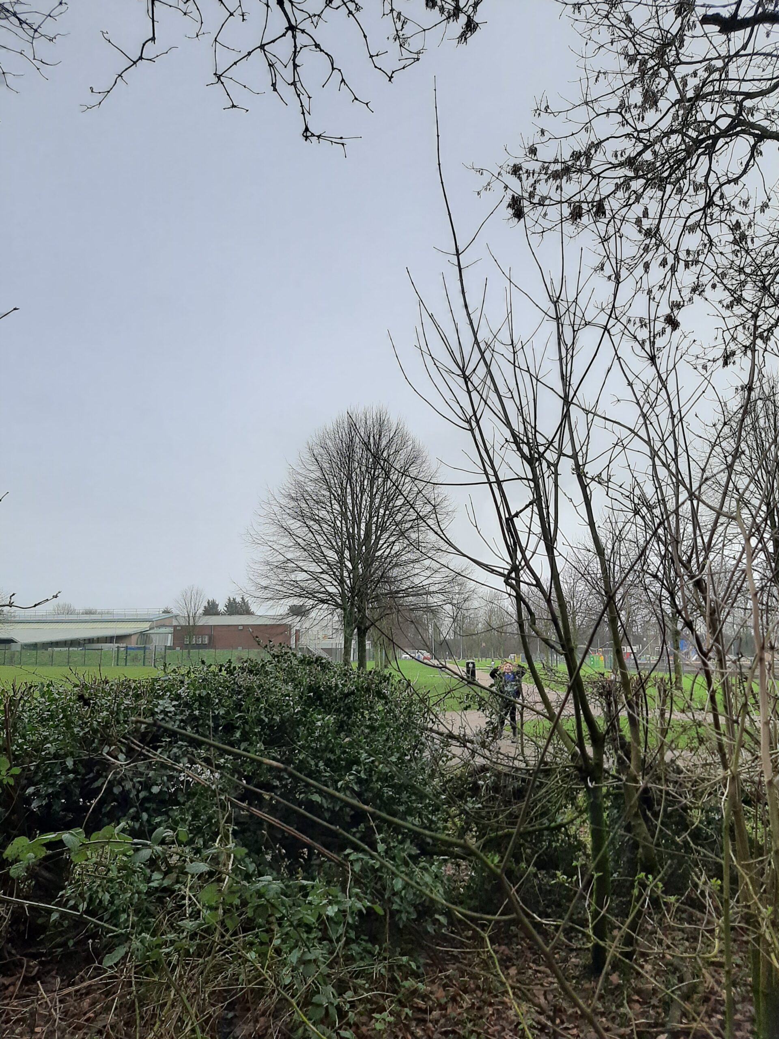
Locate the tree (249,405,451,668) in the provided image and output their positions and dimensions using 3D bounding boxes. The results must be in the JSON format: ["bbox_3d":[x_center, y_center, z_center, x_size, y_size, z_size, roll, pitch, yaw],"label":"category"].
[{"bbox_3d":[-2.551,1.165,52.509,13.148,17.751,12.600,0,-9,0],"label":"tree"}]

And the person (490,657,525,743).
[{"bbox_3d":[2.094,3.225,14.367,0.604,1.406,0.380,-1,-9,6],"label":"person"}]

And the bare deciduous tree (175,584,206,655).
[{"bbox_3d":[-25.782,13.042,105.280,3.902,9.321,3.902,0,-9,0],"label":"bare deciduous tree"}]

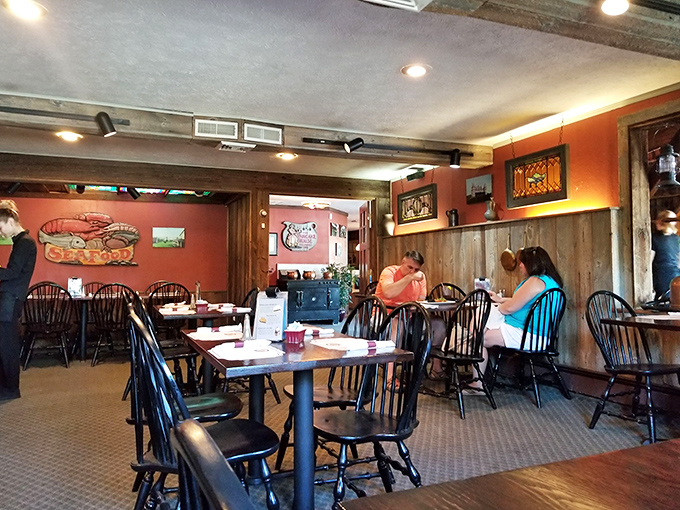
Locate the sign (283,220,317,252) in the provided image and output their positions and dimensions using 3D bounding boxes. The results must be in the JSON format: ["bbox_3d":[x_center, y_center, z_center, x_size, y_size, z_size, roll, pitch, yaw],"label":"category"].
[{"bbox_3d":[-0.827,-0.382,10.623,0.770,0.631,0.050,0,-2,-24],"label":"sign"}]

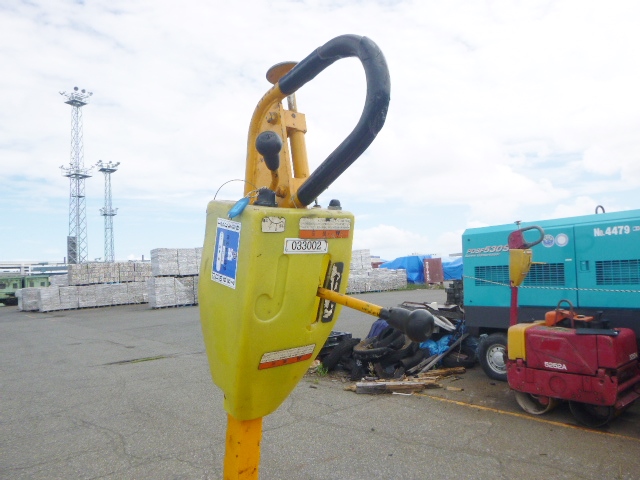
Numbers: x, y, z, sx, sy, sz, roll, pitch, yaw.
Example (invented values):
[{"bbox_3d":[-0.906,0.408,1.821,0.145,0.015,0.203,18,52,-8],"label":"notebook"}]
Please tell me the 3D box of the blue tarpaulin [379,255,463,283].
[{"bbox_3d":[5.928,1.601,26.026,6.000,1.550,2.200,-1,-2,-25],"label":"blue tarpaulin"}]

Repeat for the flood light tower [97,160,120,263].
[{"bbox_3d":[-49.043,-5.761,107.561,4.900,25.190,4.900,-2,-2,0],"label":"flood light tower"}]

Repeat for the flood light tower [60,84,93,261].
[{"bbox_3d":[-38.459,-9.554,73.481,4.300,29.760,4.300,-2,-2,4],"label":"flood light tower"}]

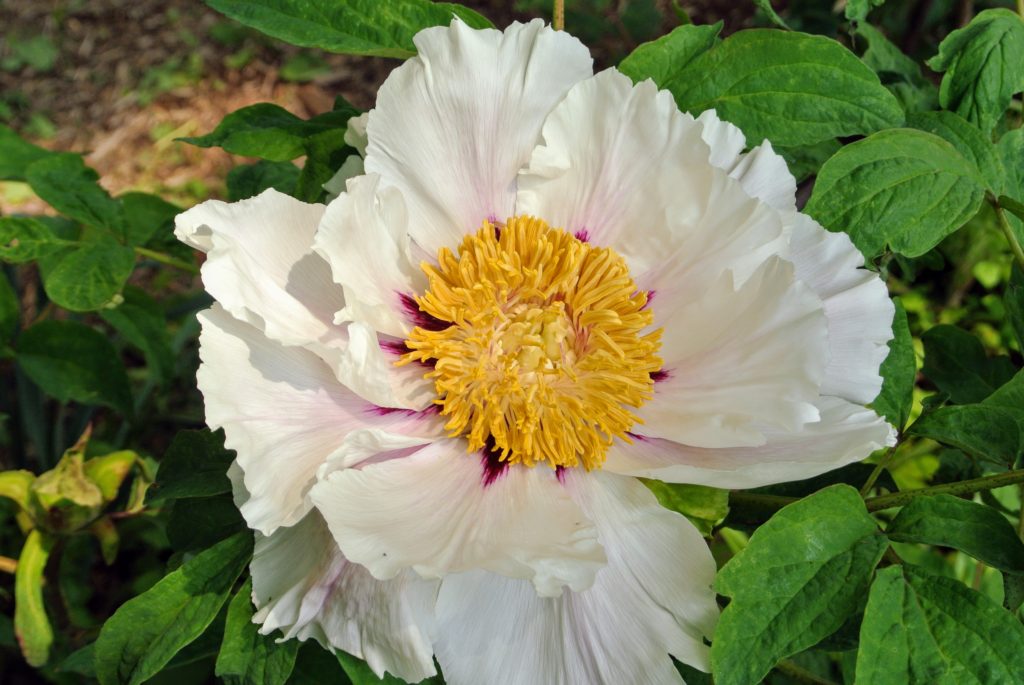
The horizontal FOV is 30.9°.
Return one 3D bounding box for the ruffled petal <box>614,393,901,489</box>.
[{"bbox_3d":[0.064,0.026,0.497,0.077,0.020,0.038,-4,38,4],"label":"ruffled petal"}]

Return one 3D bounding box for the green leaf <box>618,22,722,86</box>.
[{"bbox_3d":[0.045,-0.082,0.535,0.030,0.012,0.026,29,58,20],"label":"green leaf"}]

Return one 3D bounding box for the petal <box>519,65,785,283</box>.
[{"bbox_3d":[0.039,-0.044,0.500,0.066,0.055,0.023,32,19,2],"label":"petal"}]

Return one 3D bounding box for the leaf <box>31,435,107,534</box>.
[{"bbox_3d":[-0.142,0.045,0.590,0.024,0.027,0.022,3,24,-1],"label":"leaf"}]

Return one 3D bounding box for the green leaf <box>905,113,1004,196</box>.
[{"bbox_3d":[0.128,-0.055,0.535,0.038,0.012,0.026,34,66,25],"label":"green leaf"}]

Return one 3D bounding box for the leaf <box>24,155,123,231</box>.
[{"bbox_3d":[-0.161,-0.056,0.680,0.042,0.010,0.026,34,59,15],"label":"leaf"}]

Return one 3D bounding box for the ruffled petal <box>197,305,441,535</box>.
[{"bbox_3d":[-0.051,0.020,0.497,0.062,0.061,0.022,-16,-3,-22],"label":"ruffled petal"}]

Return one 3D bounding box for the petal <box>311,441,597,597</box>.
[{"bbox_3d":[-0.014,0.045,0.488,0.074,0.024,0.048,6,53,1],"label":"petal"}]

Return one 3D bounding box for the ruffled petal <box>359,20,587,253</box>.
[{"bbox_3d":[-0.009,-0.054,0.483,0.056,0.060,0.022,-7,6,-2],"label":"ruffled petal"}]

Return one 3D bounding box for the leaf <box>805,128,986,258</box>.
[{"bbox_3d":[0.116,-0.045,0.560,0.053,0.013,0.038,-11,67,-5],"label":"leaf"}]

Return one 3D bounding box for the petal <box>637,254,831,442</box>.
[{"bbox_3d":[0.057,0.004,0.488,0.056,0.050,0.022,-18,-9,29],"label":"petal"}]

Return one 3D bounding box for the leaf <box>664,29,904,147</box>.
[{"bbox_3d":[0.078,-0.073,0.530,0.066,0.014,0.036,3,53,3],"label":"leaf"}]

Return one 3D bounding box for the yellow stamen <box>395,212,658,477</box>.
[{"bbox_3d":[0.004,0.000,0.480,0.066,0.032,0.063,0,78,0],"label":"yellow stamen"}]

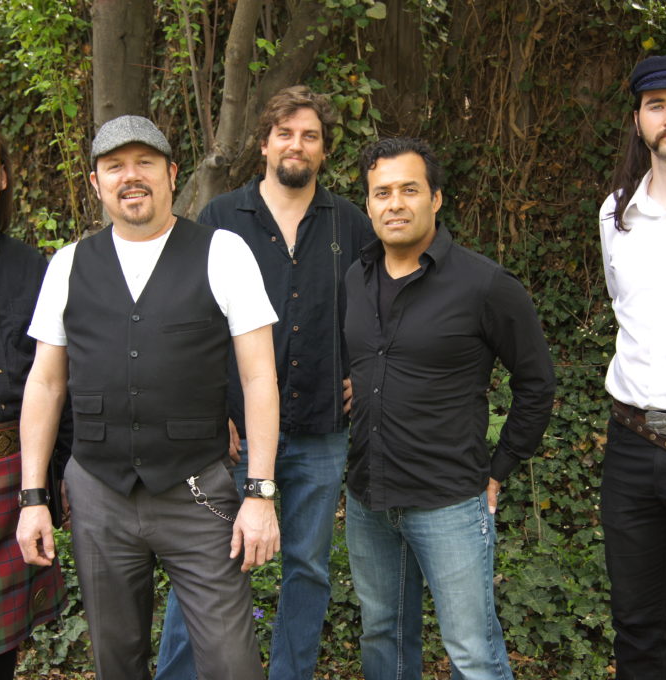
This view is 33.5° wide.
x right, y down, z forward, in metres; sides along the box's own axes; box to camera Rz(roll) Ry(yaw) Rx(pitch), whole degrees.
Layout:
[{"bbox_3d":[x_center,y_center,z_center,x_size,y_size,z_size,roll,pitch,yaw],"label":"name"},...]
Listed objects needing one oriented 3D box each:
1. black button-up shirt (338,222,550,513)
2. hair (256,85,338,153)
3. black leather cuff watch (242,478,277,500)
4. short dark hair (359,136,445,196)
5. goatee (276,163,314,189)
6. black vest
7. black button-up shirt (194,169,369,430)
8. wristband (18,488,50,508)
[{"bbox_3d":[0.240,0.063,2.600,0.510,0.660,0.330,2,4,34],"label":"black button-up shirt"},{"bbox_3d":[-0.093,-0.556,2.830,0.205,0.185,0.220,0,3,-2],"label":"hair"},{"bbox_3d":[-0.159,0.327,2.430,0.072,0.042,0.062,-3,6,-28],"label":"black leather cuff watch"},{"bbox_3d":[0.162,-0.408,2.630,0.185,0.155,0.205,-4,3,15],"label":"short dark hair"},{"bbox_3d":[-0.095,-0.407,2.740,0.090,0.066,0.060,0,3,-2],"label":"goatee"},{"bbox_3d":[-0.416,0.032,2.470,0.390,0.610,0.300,0,5,4],"label":"black vest"},{"bbox_3d":[-0.109,-0.088,2.850,0.520,0.645,0.300,0,3,-2],"label":"black button-up shirt"},{"bbox_3d":[-0.660,0.348,2.440,0.067,0.042,0.060,1,5,10],"label":"wristband"}]

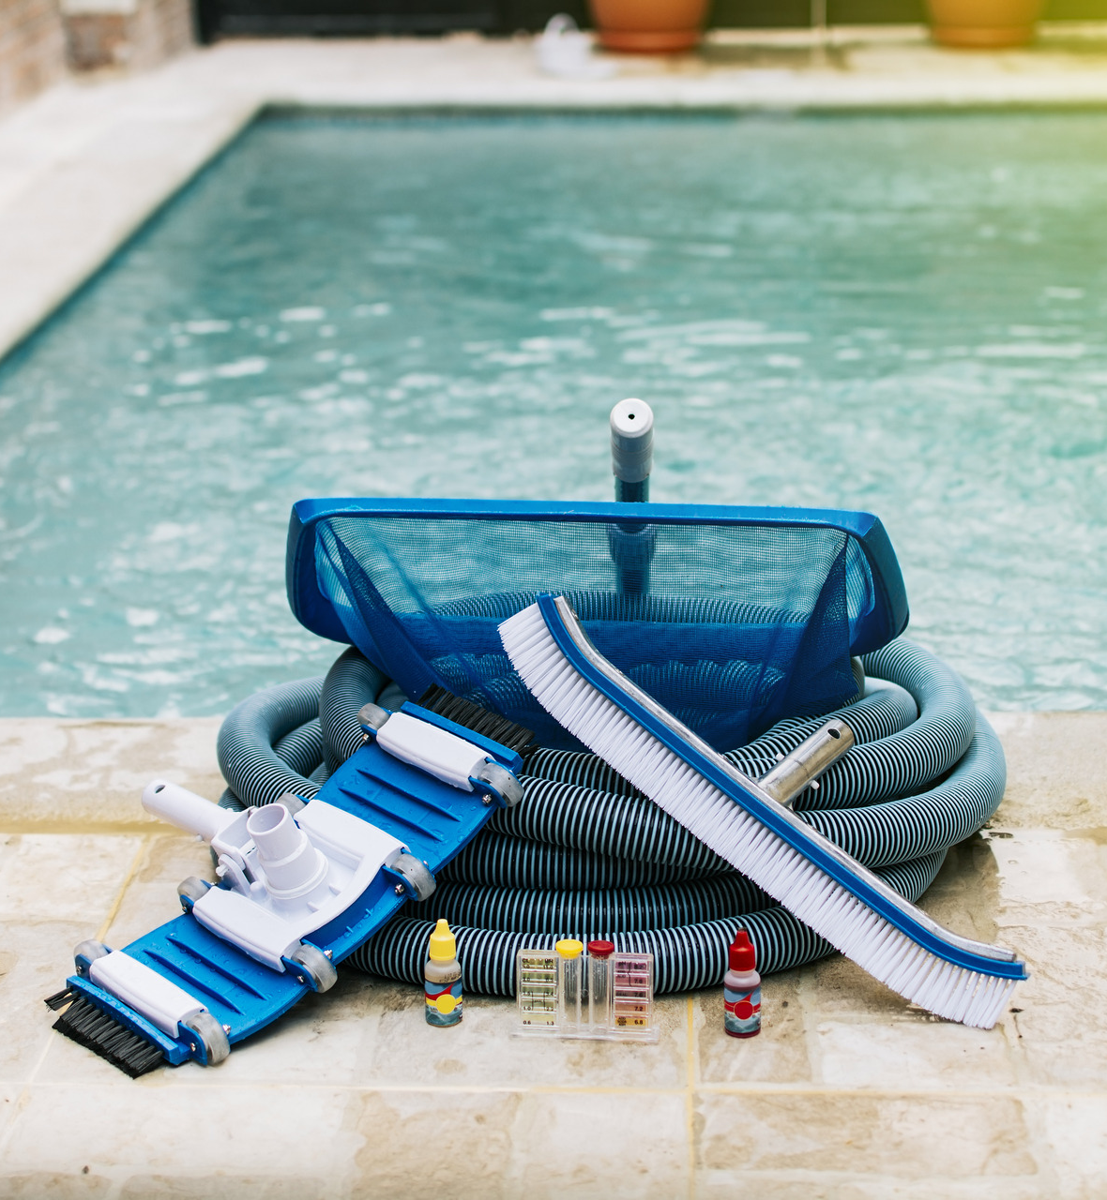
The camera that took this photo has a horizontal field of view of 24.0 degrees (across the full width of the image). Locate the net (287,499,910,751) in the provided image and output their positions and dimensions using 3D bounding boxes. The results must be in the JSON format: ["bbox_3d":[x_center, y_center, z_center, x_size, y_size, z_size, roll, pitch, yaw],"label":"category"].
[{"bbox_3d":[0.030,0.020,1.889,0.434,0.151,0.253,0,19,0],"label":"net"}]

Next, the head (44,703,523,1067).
[{"bbox_3d":[-0.204,0.167,1.791,0.271,0.091,0.364,21,51,43],"label":"head"}]

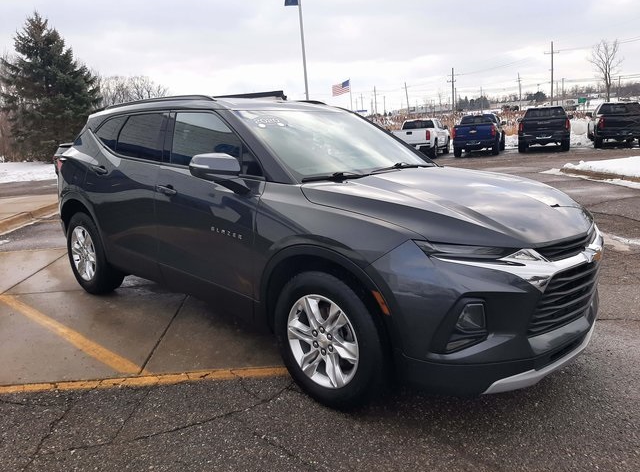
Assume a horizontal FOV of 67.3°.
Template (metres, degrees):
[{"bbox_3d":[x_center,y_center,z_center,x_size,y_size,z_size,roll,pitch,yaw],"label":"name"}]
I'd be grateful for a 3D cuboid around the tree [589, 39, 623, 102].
[{"bbox_3d":[34.448,-19.848,58.000,4.100,8.000,4.000,0,12,17],"label":"tree"}]

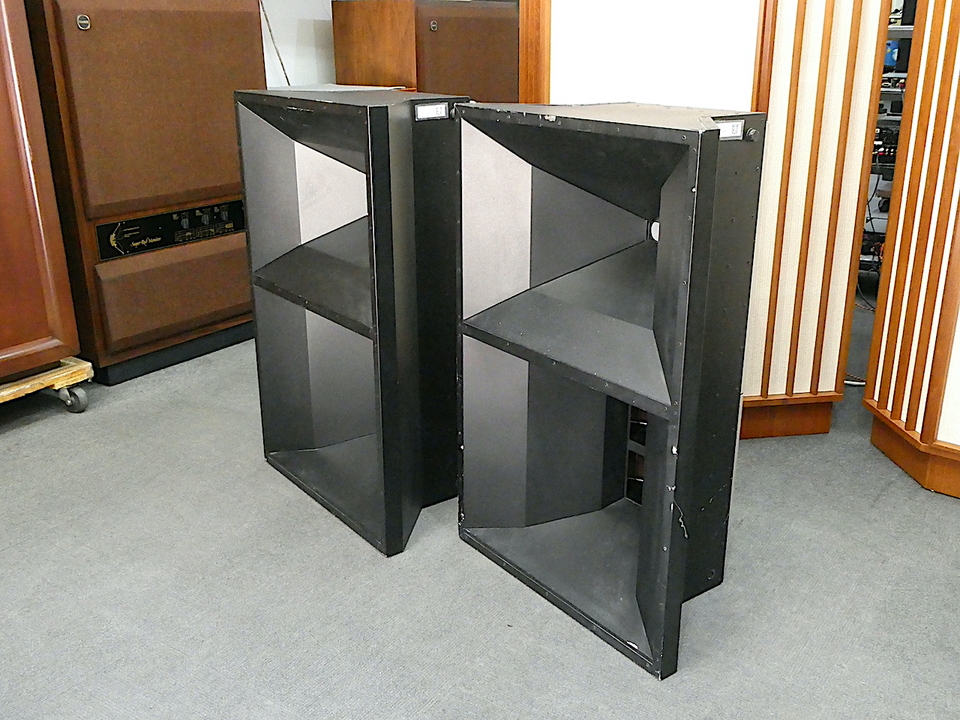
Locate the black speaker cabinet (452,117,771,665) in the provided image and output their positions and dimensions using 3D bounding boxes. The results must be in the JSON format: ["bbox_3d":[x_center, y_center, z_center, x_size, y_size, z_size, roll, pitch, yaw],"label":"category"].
[{"bbox_3d":[0.254,0.005,1.677,0.317,0.890,0.574,-14,24,-34],"label":"black speaker cabinet"}]

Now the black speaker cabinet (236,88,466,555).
[{"bbox_3d":[-0.236,-0.122,2.027,0.317,0.890,0.574,-14,24,-34],"label":"black speaker cabinet"}]

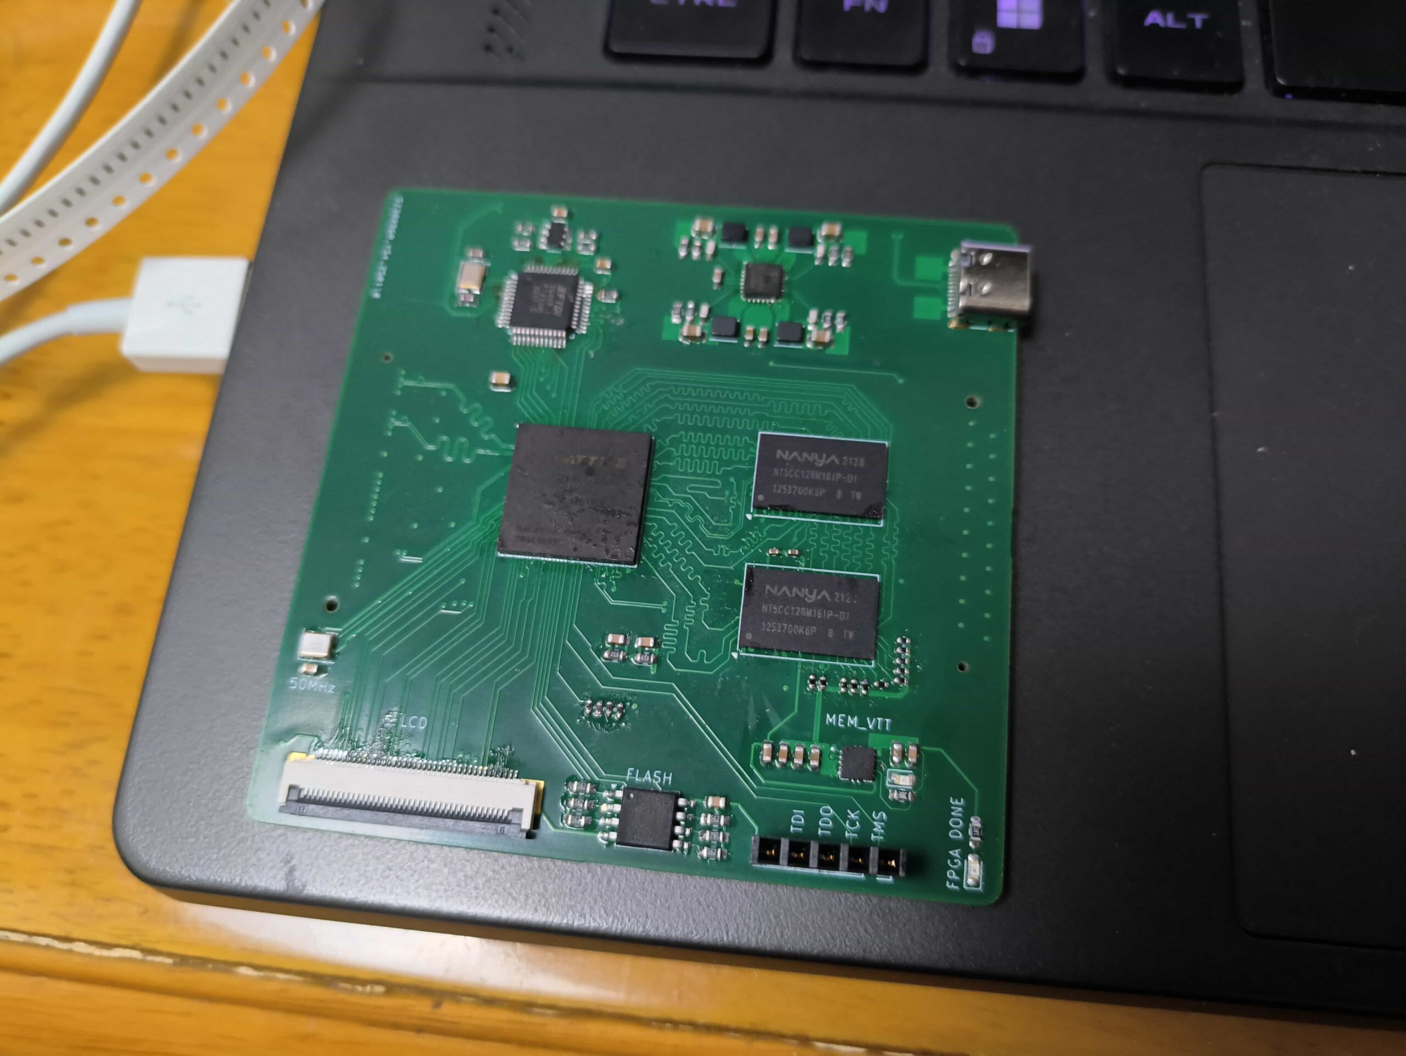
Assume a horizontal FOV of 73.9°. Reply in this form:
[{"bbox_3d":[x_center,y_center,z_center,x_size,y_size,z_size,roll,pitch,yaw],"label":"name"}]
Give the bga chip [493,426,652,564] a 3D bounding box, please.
[{"bbox_3d":[-0.013,-0.004,0.096,0.014,0.001,0.014,5,74,5],"label":"bga chip"}]

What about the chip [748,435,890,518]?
[{"bbox_3d":[0.012,-0.005,0.095,0.013,0.001,0.008,5,74,5],"label":"chip"}]

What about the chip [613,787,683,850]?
[{"bbox_3d":[-0.005,0.027,0.086,0.005,0.002,0.005,5,74,5],"label":"chip"}]

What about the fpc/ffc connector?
[{"bbox_3d":[-0.028,0.025,0.088,0.025,0.002,0.006,5,74,5],"label":"fpc/ffc connector"}]

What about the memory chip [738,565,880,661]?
[{"bbox_3d":[0.010,0.008,0.091,0.013,0.001,0.008,5,74,5],"label":"memory chip"}]

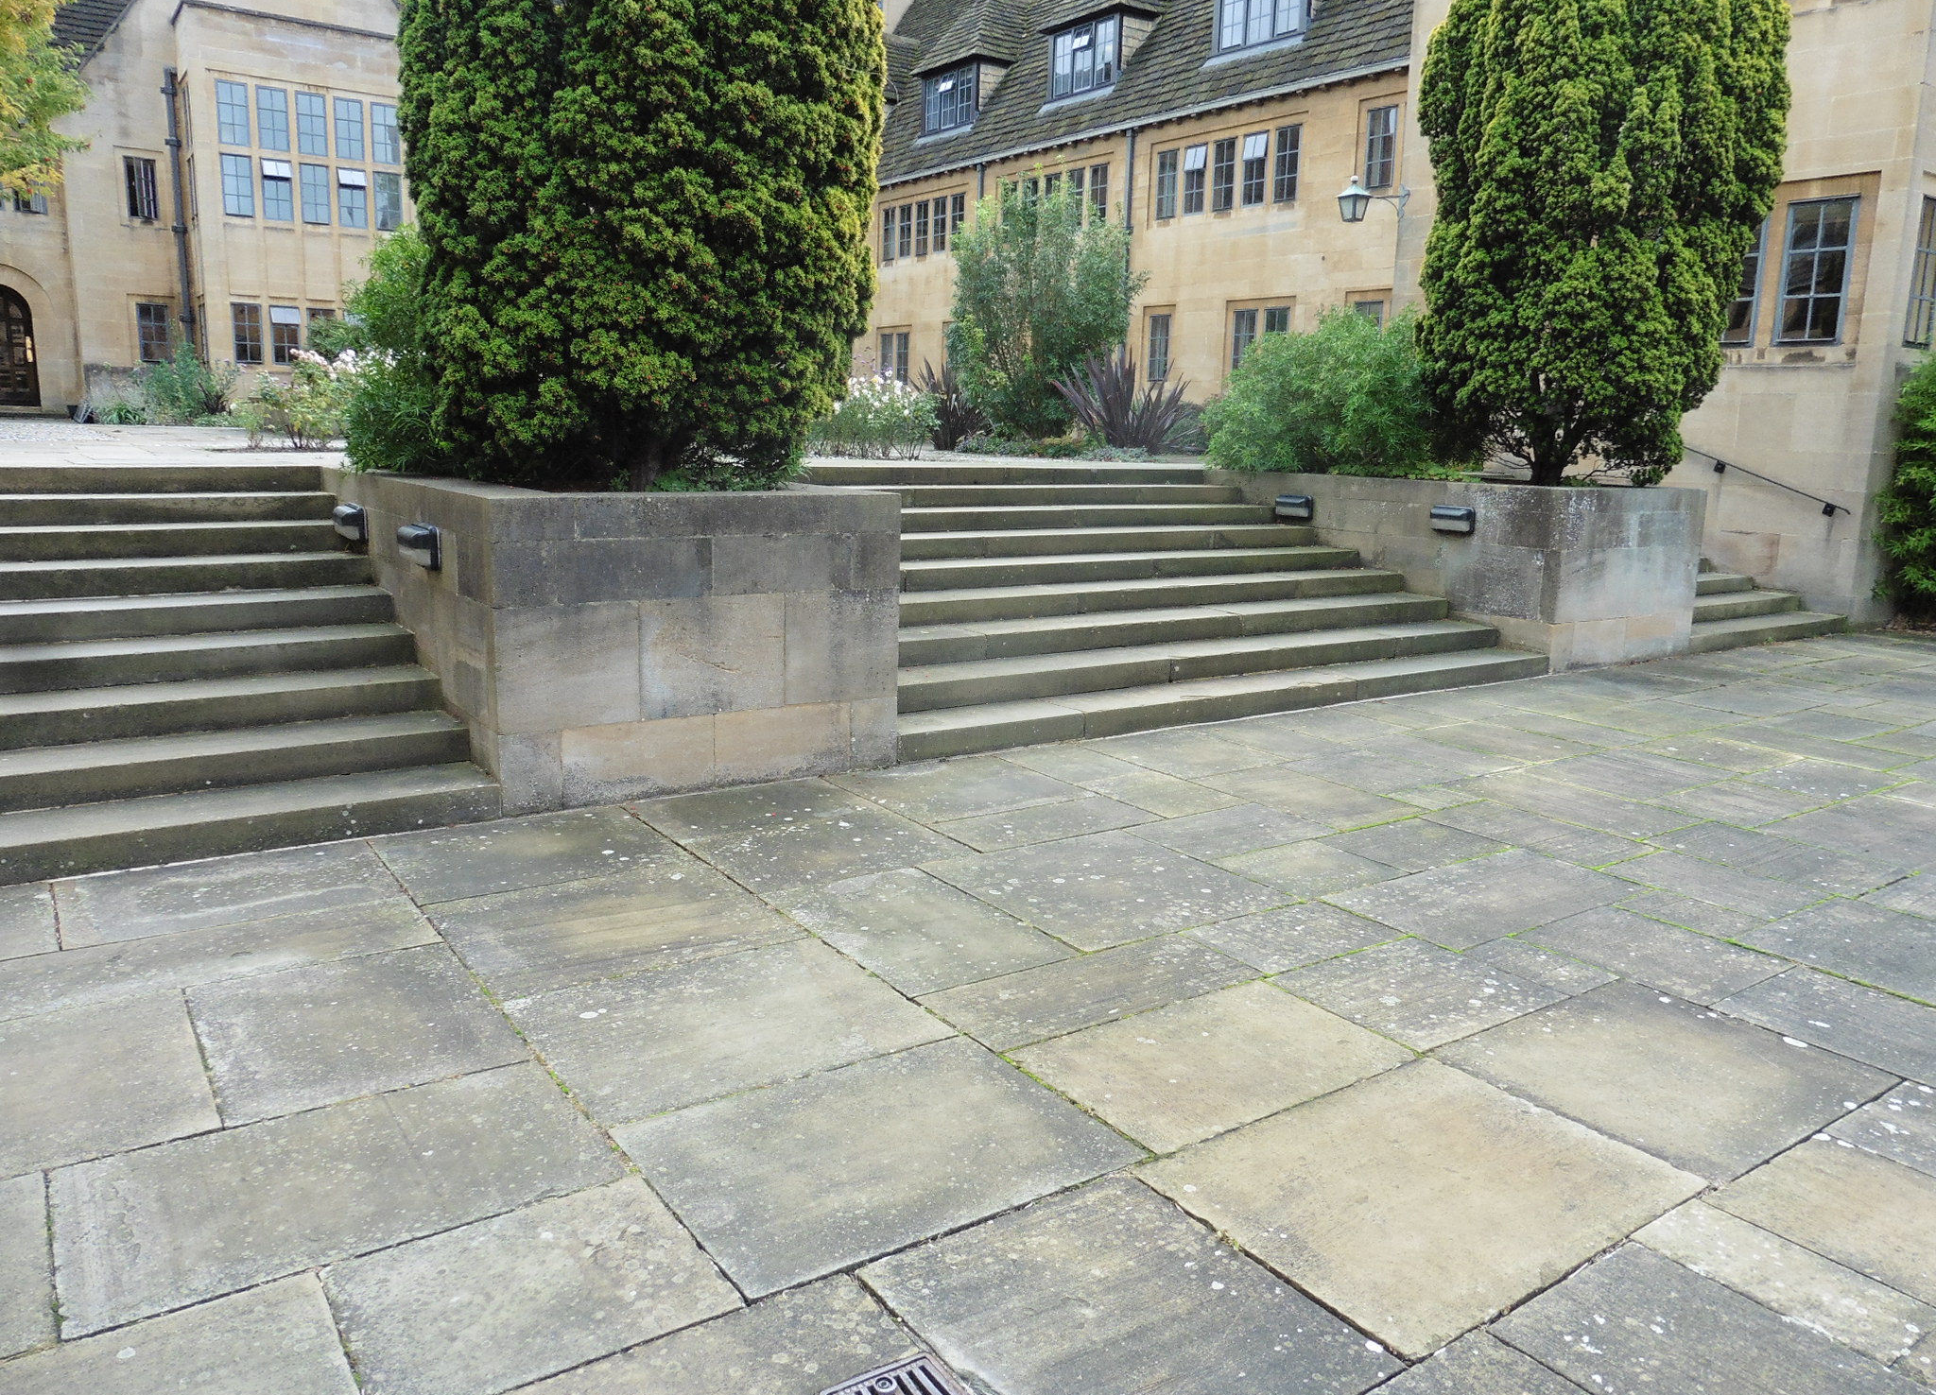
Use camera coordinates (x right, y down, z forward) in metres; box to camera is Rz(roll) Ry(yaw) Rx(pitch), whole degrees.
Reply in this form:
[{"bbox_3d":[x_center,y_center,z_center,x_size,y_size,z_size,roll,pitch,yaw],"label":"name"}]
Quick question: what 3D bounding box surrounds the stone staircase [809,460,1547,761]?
[{"bbox_3d":[0.851,-0.863,9.190,5.342,1.248,3.604,-6,14,-34],"label":"stone staircase"}]

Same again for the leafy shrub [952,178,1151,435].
[{"bbox_3d":[1.365,-6.628,23.068,3.150,4.200,2.800,2,11,3],"label":"leafy shrub"}]

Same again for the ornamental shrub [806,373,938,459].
[{"bbox_3d":[-0.965,-2.691,12.877,1.350,0.820,1.150,1,11,-4],"label":"ornamental shrub"}]

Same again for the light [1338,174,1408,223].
[{"bbox_3d":[4.618,-5.678,15.294,0.830,0.550,0.380,4,12,10],"label":"light"}]

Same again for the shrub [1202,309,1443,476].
[{"bbox_3d":[3.211,-2.704,11.850,2.200,1.500,2.000,5,12,14],"label":"shrub"}]

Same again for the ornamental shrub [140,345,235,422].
[{"bbox_3d":[-15.249,-6.132,26.228,1.750,1.500,1.400,-5,13,-29],"label":"ornamental shrub"}]

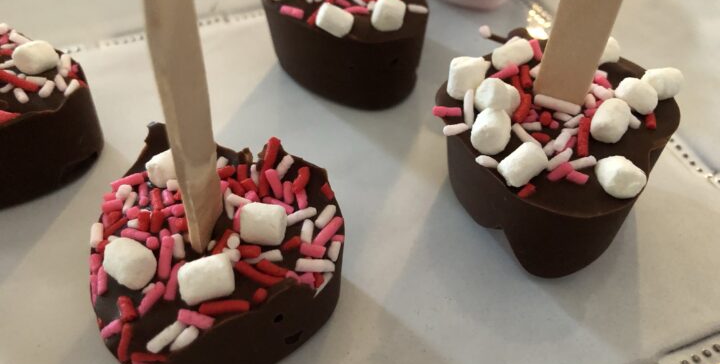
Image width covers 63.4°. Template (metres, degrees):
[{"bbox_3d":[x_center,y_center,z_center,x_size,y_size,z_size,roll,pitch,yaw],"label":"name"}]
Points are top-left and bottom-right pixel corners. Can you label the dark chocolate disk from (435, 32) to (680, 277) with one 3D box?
[{"bbox_3d":[0.040,-0.008,0.126,0.047,0.022,0.050,0,51,-1],"label":"dark chocolate disk"}]

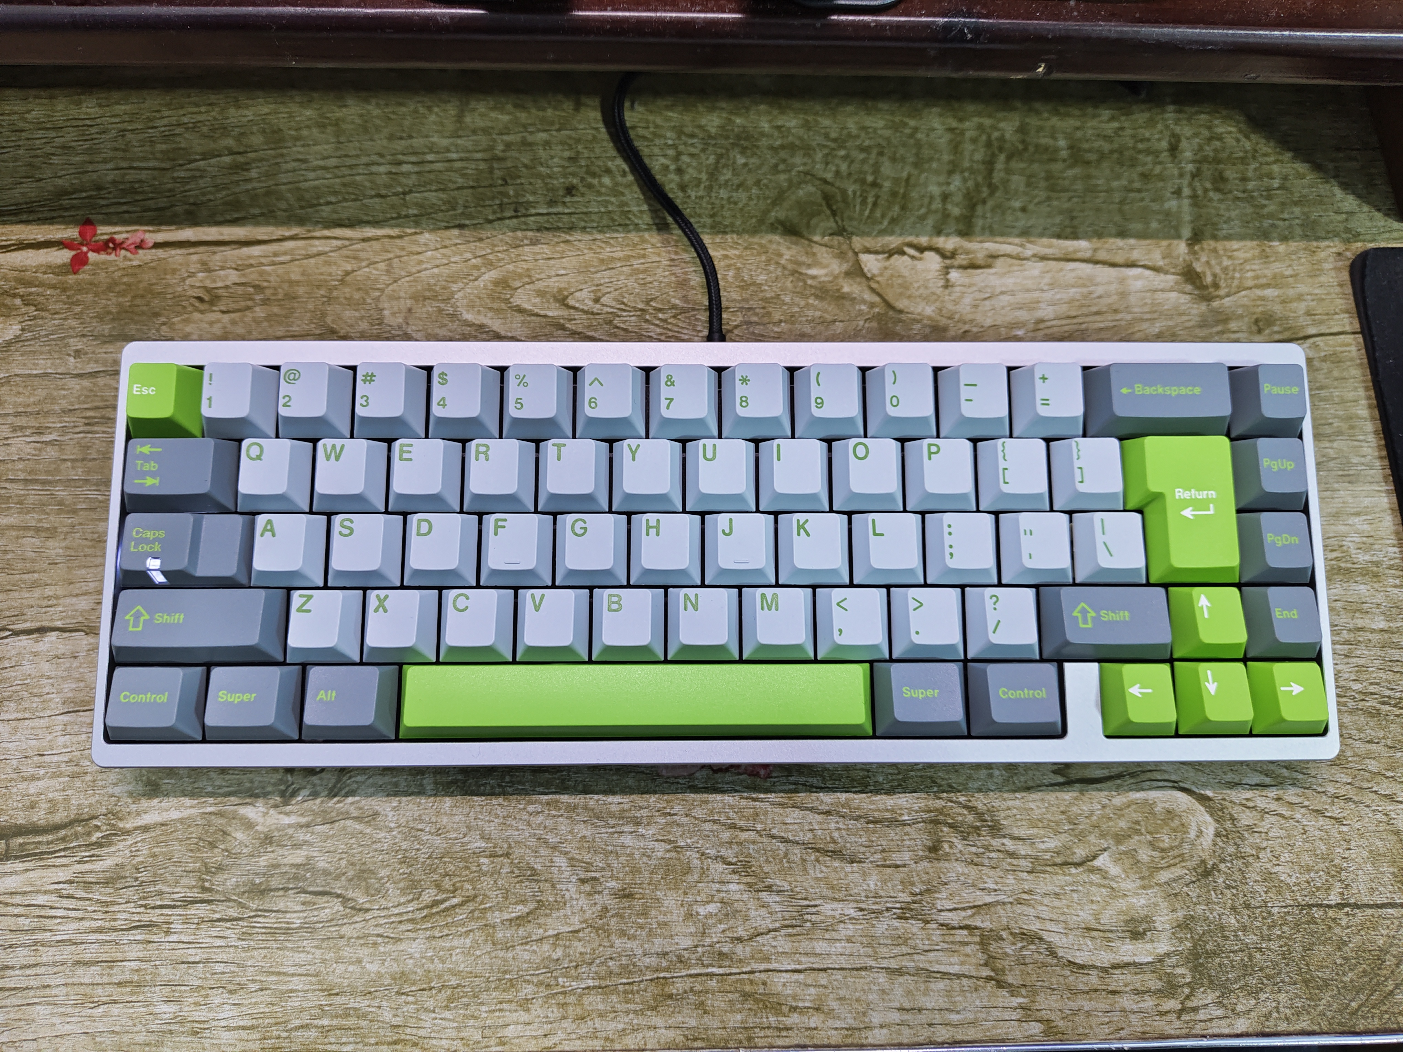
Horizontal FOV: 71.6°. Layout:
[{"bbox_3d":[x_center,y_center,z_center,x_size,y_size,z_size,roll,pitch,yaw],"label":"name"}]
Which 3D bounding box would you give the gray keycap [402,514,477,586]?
[{"bbox_3d":[-0.066,0.006,0.245,0.018,0.007,0.018,0,83,-1],"label":"gray keycap"}]

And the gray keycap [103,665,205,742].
[{"bbox_3d":[-0.135,0.044,0.238,0.023,0.008,0.018,0,83,-1],"label":"gray keycap"}]

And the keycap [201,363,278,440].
[{"bbox_3d":[-0.119,-0.032,0.248,0.018,0.010,0.018,0,82,-1],"label":"keycap"}]

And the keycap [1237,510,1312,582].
[{"bbox_3d":[0.148,0.005,0.248,0.018,0.007,0.018,0,83,-1],"label":"keycap"}]

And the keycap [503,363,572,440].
[{"bbox_3d":[-0.043,-0.032,0.249,0.018,0.009,0.018,0,82,-1],"label":"keycap"}]

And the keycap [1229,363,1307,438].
[{"bbox_3d":[0.148,-0.033,0.252,0.018,0.009,0.018,0,83,-1],"label":"keycap"}]

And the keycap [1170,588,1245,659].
[{"bbox_3d":[0.129,0.024,0.245,0.018,0.007,0.018,0,83,-1],"label":"keycap"}]

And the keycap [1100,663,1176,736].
[{"bbox_3d":[0.110,0.043,0.242,0.018,0.008,0.018,0,83,-1],"label":"keycap"}]

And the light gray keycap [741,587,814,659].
[{"bbox_3d":[0.020,0.024,0.243,0.018,0.008,0.018,0,82,-1],"label":"light gray keycap"}]

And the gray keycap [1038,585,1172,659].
[{"bbox_3d":[0.103,0.024,0.245,0.032,0.008,0.018,0,83,-1],"label":"gray keycap"}]

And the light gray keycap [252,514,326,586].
[{"bbox_3d":[-0.104,0.006,0.244,0.018,0.007,0.018,0,83,-1],"label":"light gray keycap"}]

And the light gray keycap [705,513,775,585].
[{"bbox_3d":[0.010,0.006,0.246,0.018,0.007,0.018,0,82,-1],"label":"light gray keycap"}]

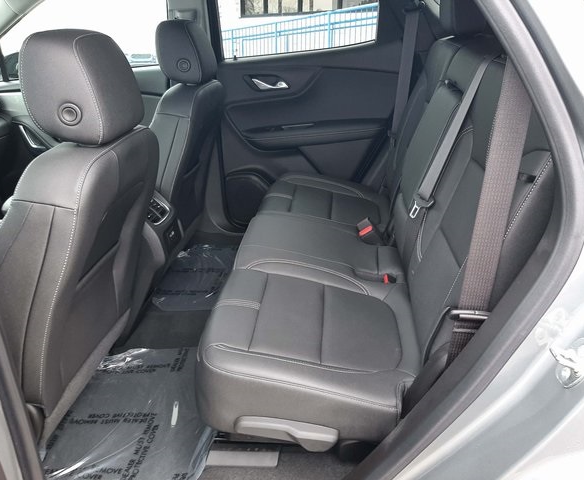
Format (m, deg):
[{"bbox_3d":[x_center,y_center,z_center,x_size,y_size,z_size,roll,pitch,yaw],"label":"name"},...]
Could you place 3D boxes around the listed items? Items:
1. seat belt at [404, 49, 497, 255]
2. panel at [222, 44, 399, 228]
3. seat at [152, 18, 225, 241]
[{"bbox_3d":[0.408,-0.236,1.273,0.070,0.530,0.110,13,39,-4],"label":"seat belt"},{"bbox_3d":[0.079,-0.411,2.079,0.760,0.800,0.130,0,27,6],"label":"panel"},{"bbox_3d":[-0.632,-0.315,1.842,0.790,0.970,0.530,0,27,6],"label":"seat"}]

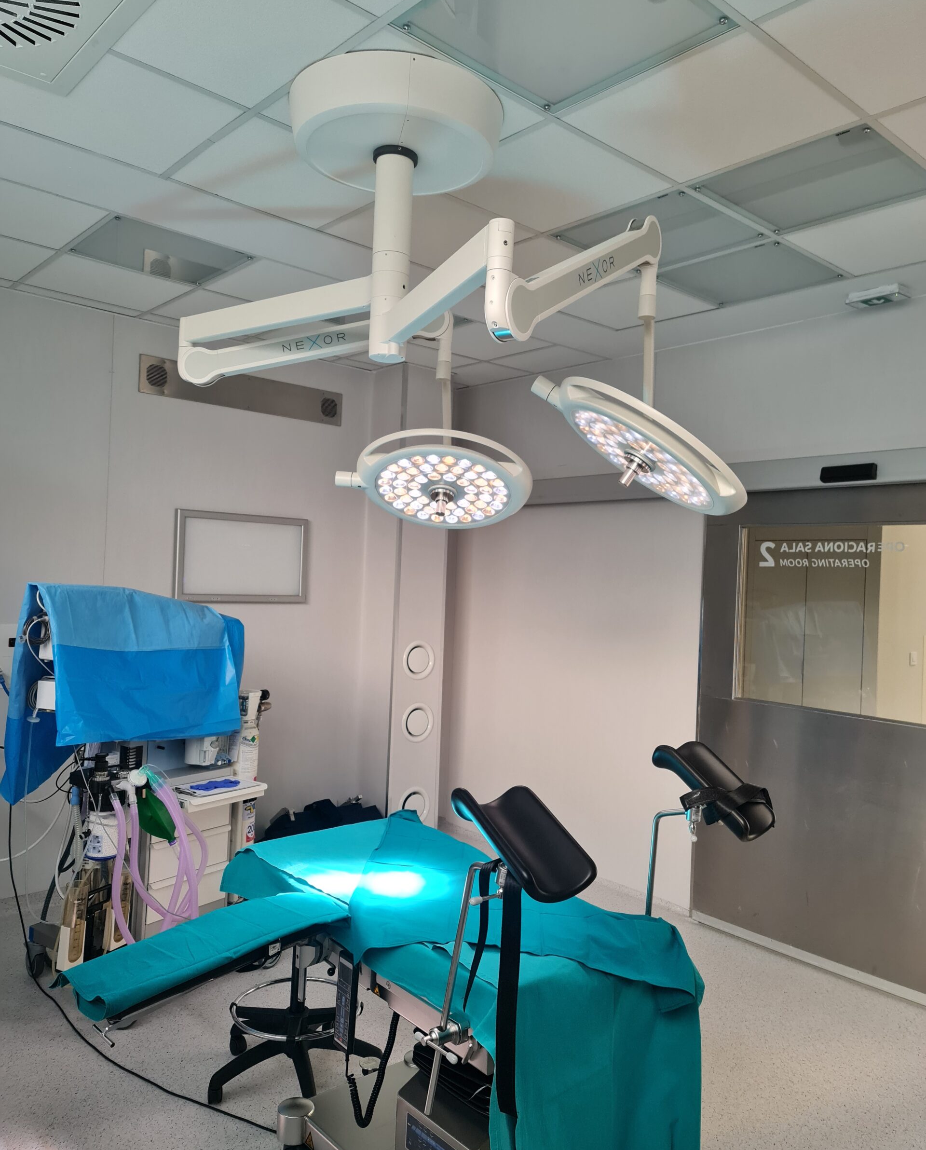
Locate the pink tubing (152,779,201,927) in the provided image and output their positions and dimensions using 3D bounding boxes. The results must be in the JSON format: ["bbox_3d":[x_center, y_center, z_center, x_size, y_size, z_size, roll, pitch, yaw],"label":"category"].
[{"bbox_3d":[-1.248,1.214,3.890,0.220,0.650,0.100,2,0,-42],"label":"pink tubing"}]

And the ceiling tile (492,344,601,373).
[{"bbox_3d":[0.488,-1.274,5.278,0.444,0.020,0.594,2,0,-42],"label":"ceiling tile"}]

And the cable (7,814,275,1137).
[{"bbox_3d":[-1.251,1.346,3.223,0.370,0.640,1.720,2,0,-42],"label":"cable"}]

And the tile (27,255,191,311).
[{"bbox_3d":[-1.655,-1.361,4.174,0.594,0.020,0.594,2,0,-42],"label":"tile"}]

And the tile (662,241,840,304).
[{"bbox_3d":[1.174,-1.243,3.697,0.594,0.020,0.594,2,0,-42],"label":"tile"}]

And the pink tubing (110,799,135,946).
[{"bbox_3d":[-1.426,1.254,3.733,0.085,0.630,0.060,2,0,-42],"label":"pink tubing"}]

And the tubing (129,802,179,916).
[{"bbox_3d":[-1.328,1.225,3.819,0.230,0.500,0.080,2,0,-42],"label":"tubing"}]

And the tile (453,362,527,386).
[{"bbox_3d":[0.090,-1.292,5.727,0.444,0.020,0.594,2,0,-42],"label":"tile"}]

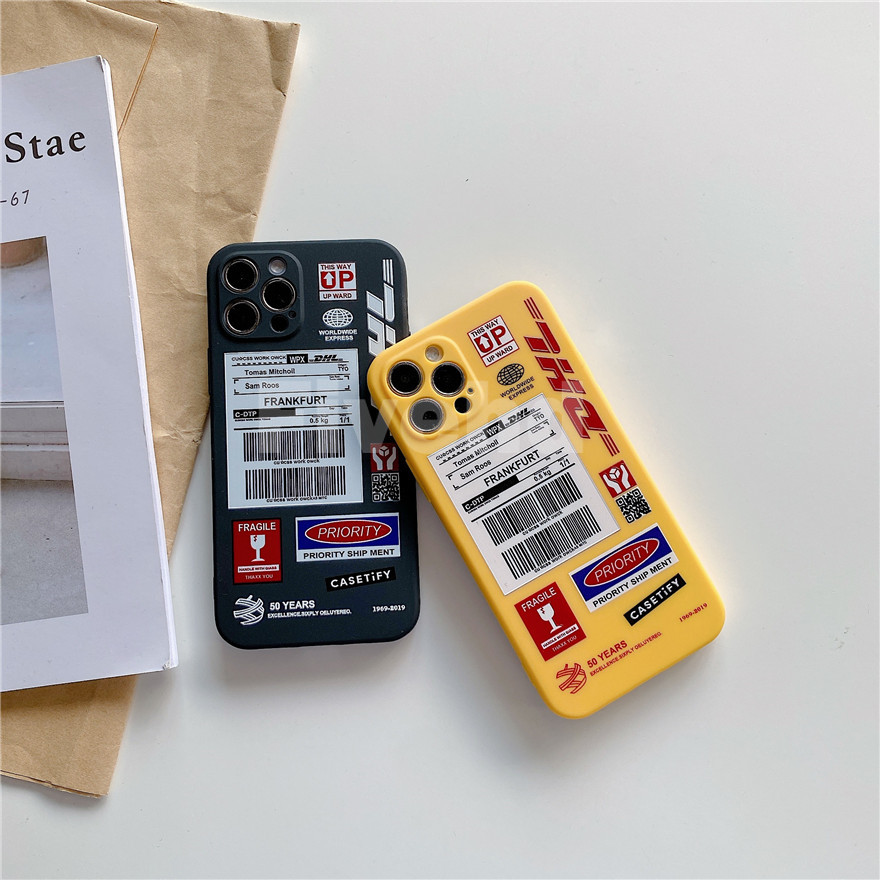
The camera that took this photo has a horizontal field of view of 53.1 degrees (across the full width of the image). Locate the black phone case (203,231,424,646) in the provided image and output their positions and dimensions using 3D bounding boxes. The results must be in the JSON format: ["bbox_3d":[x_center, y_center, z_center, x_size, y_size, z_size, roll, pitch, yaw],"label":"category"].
[{"bbox_3d":[-0.047,0.000,0.328,0.075,0.011,0.150,-2,85,-4],"label":"black phone case"}]

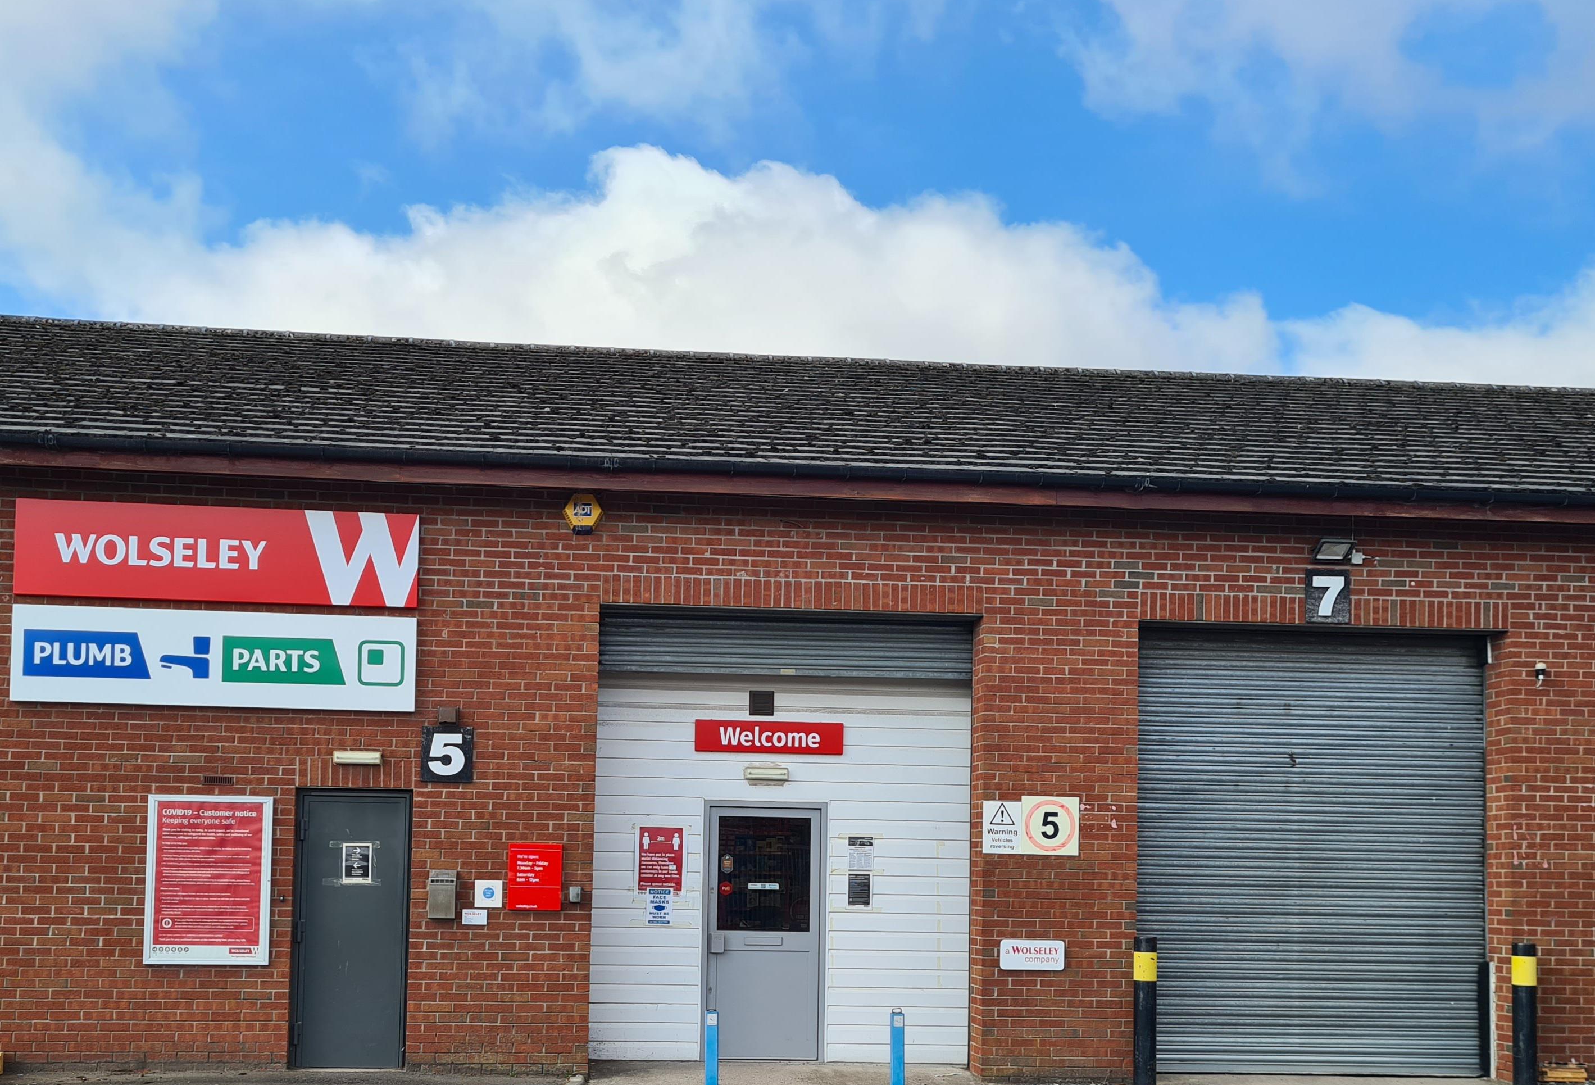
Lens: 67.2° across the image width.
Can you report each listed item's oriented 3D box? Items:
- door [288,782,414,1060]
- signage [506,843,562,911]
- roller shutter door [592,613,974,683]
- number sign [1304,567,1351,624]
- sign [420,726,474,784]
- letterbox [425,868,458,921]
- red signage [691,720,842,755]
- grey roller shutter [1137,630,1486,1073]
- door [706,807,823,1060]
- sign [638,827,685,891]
[{"bbox_3d":[-3.292,2.851,8.885,0.837,2.028,0.070,2,-2,-4],"label":"door"},{"bbox_3d":[-1.938,2.471,8.862,0.377,0.497,0.030,2,-2,-4],"label":"signage"},{"bbox_3d":[-0.077,0.809,9.341,2.901,0.531,0.060,2,-2,-4],"label":"roller shutter door"},{"bbox_3d":[4.116,0.418,9.300,0.345,0.420,0.035,1,-2,-3],"label":"number sign"},{"bbox_3d":[-2.605,1.580,8.930,0.375,0.420,0.035,1,-2,-3],"label":"sign"},{"bbox_3d":[-2.587,2.567,8.782,0.203,0.356,0.100,2,-2,-4],"label":"letterbox"},{"bbox_3d":[-0.223,1.525,9.350,1.180,0.250,0.040,1,-2,-3],"label":"red signage"},{"bbox_3d":[4.125,2.497,9.650,2.840,3.550,0.100,1,-2,-3],"label":"grey roller shutter"},{"bbox_3d":[-0.260,3.028,9.330,0.882,1.945,0.060,2,-2,-4],"label":"door"},{"bbox_3d":[-1.048,2.444,9.255,0.354,0.511,0.010,2,-2,-4],"label":"sign"}]

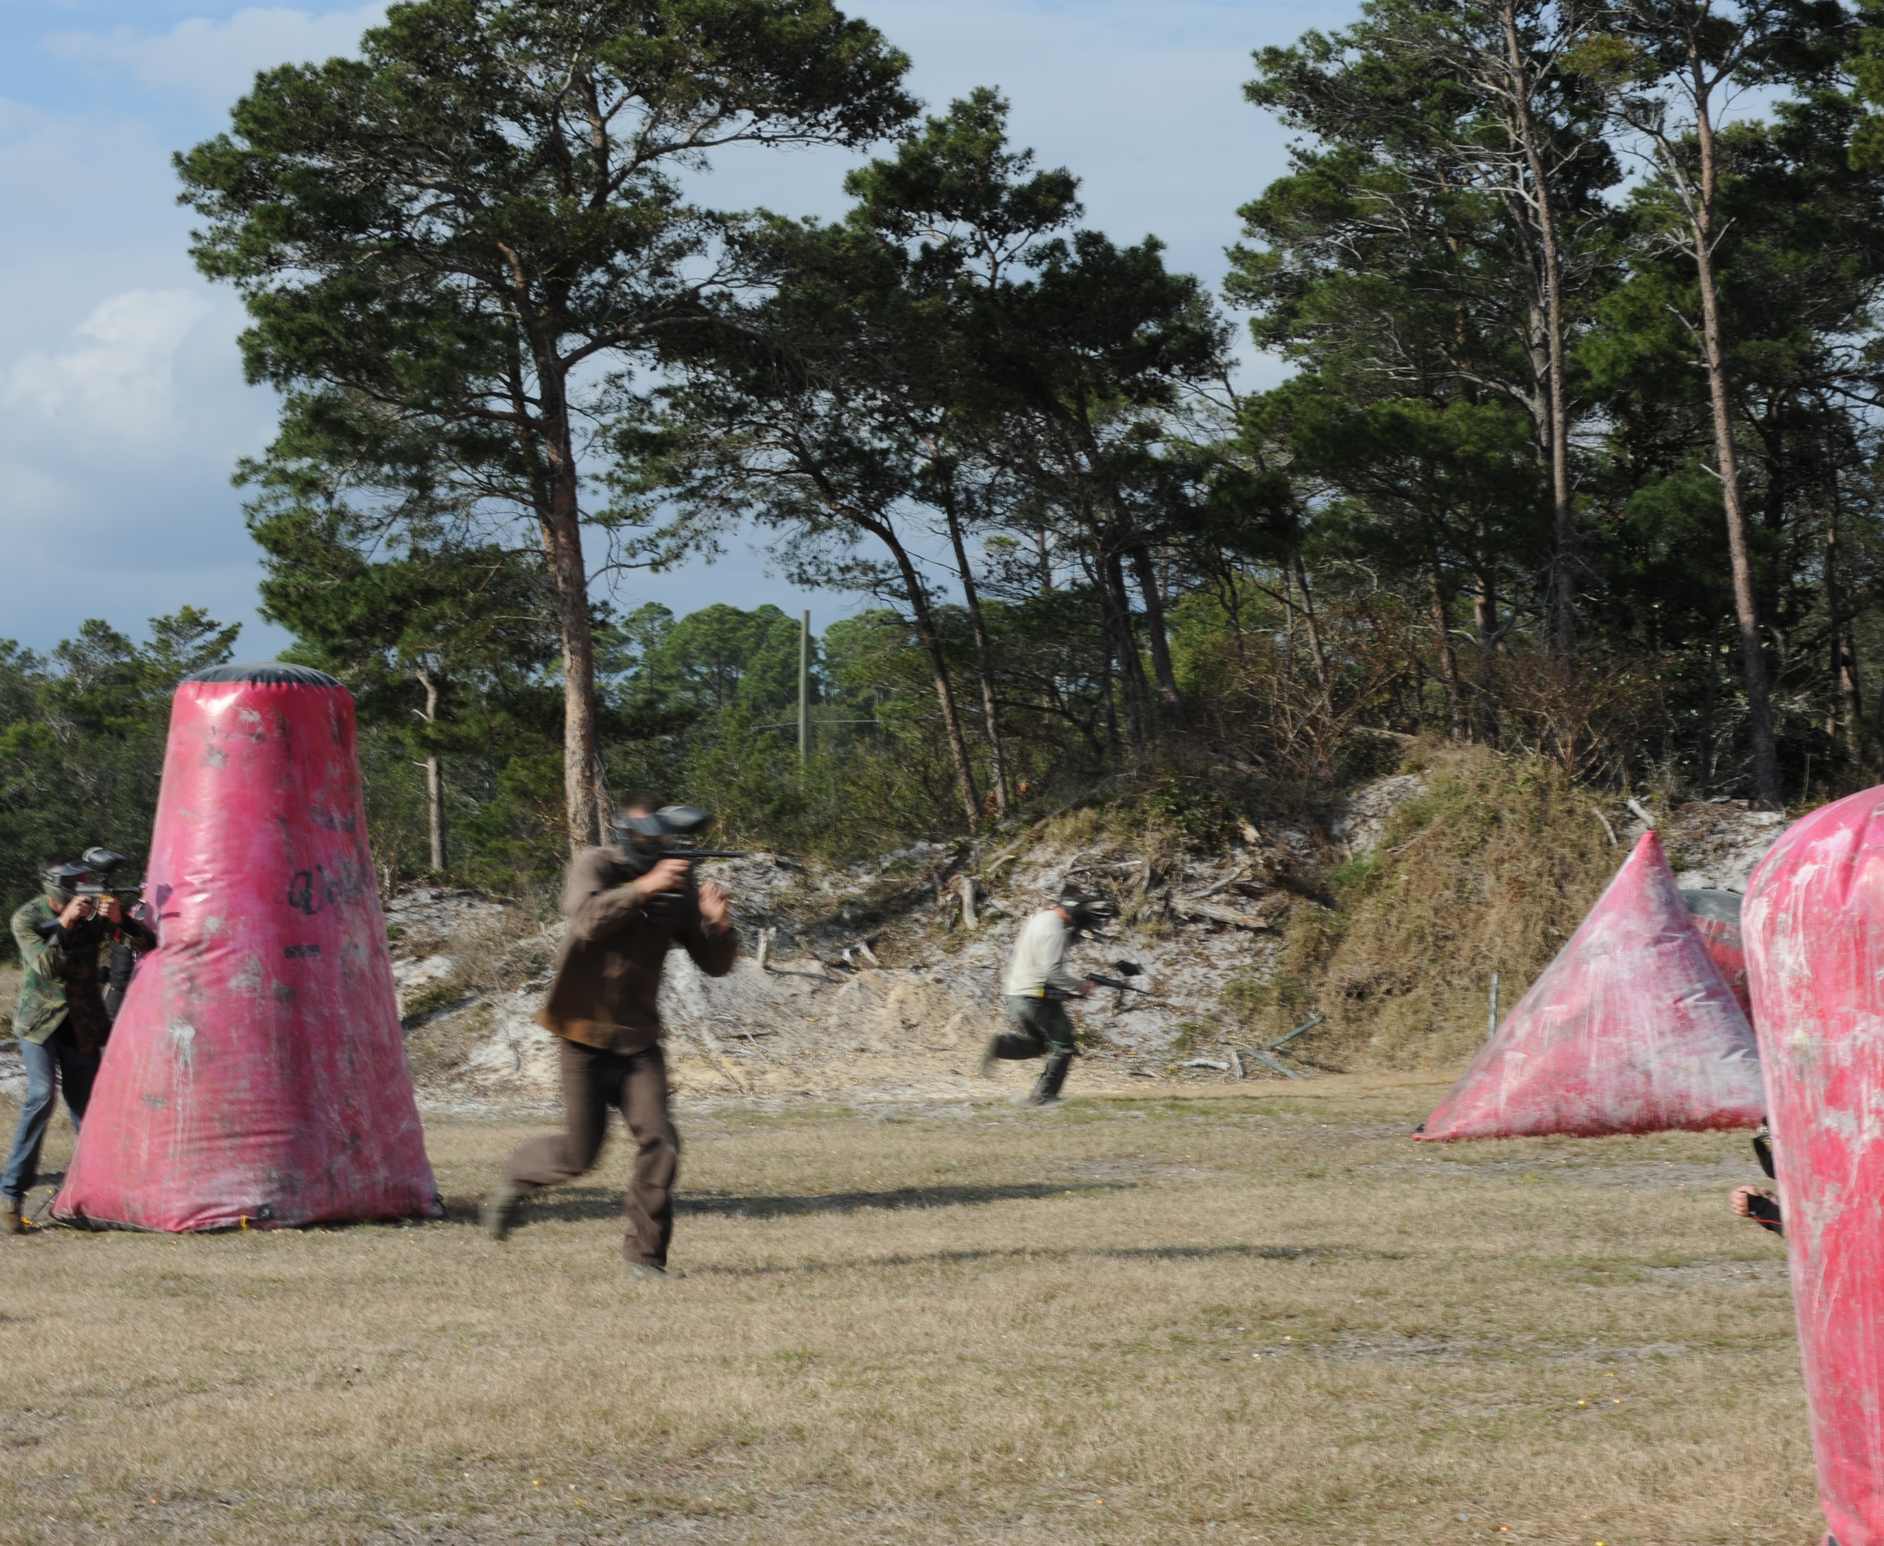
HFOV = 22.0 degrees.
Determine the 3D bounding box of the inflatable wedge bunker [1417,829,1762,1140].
[{"bbox_3d":[4.030,1.260,29.200,2.350,1.820,1.900,0,-2,-7],"label":"inflatable wedge bunker"}]

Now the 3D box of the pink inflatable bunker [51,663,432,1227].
[{"bbox_3d":[-2.930,0.715,20.400,1.250,2.360,1.250,1,-2,-34],"label":"pink inflatable bunker"}]

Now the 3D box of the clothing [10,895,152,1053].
[{"bbox_3d":[-3.640,0.850,20.400,0.470,0.680,0.540,-1,-2,38],"label":"clothing"}]

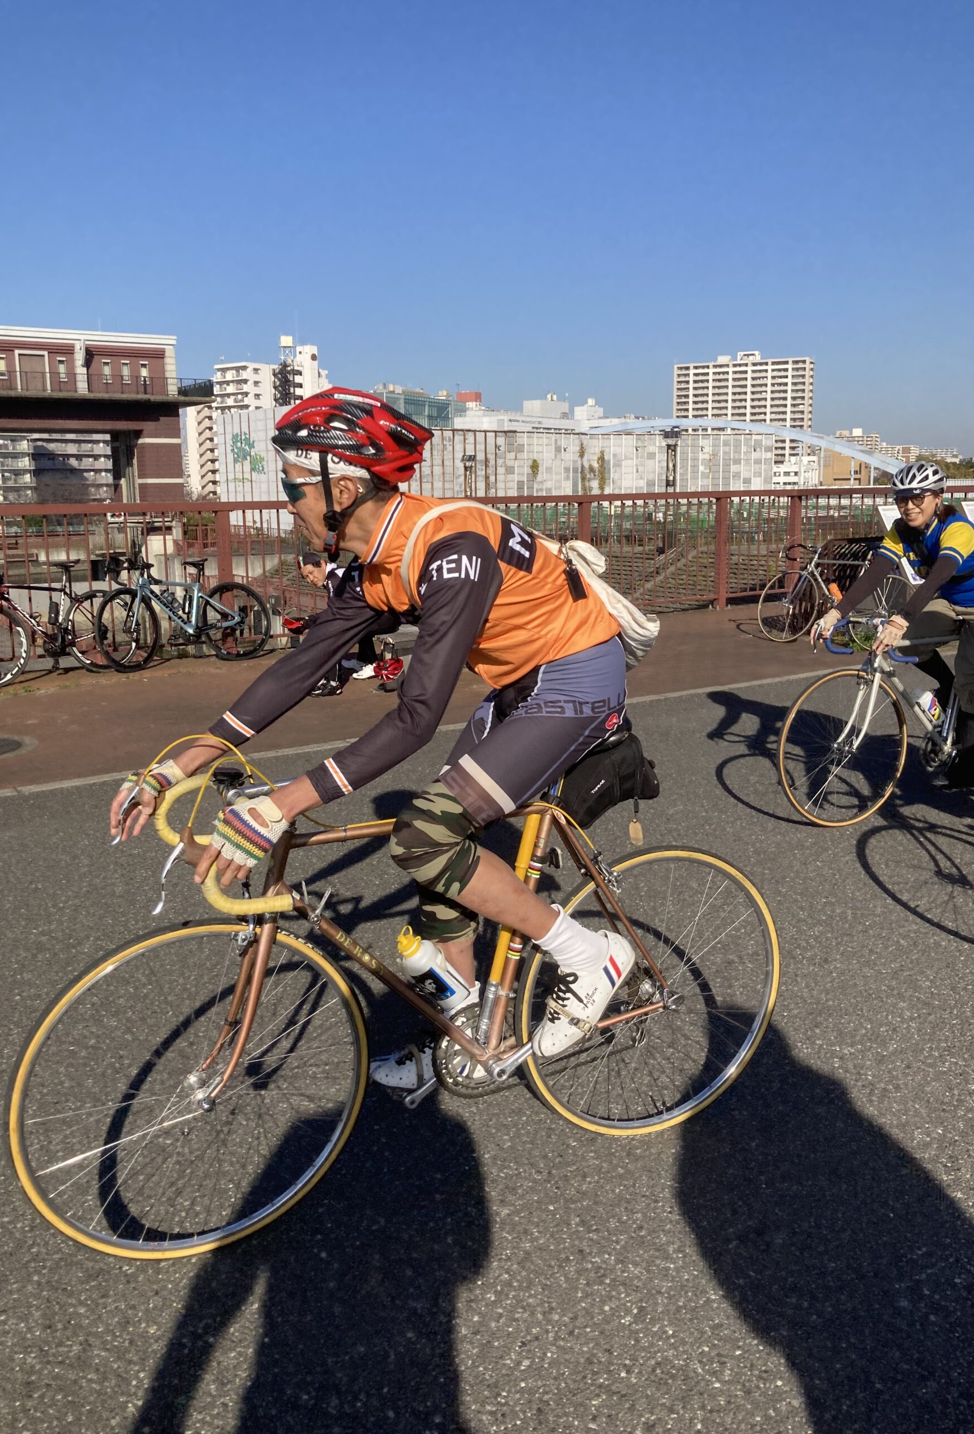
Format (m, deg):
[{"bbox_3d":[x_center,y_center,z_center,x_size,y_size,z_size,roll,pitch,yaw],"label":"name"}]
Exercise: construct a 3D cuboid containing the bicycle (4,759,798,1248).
[{"bbox_3d":[-0.080,0.503,2.332,1.670,0.990,0.430,-6,13,-24],"label":"bicycle"}]

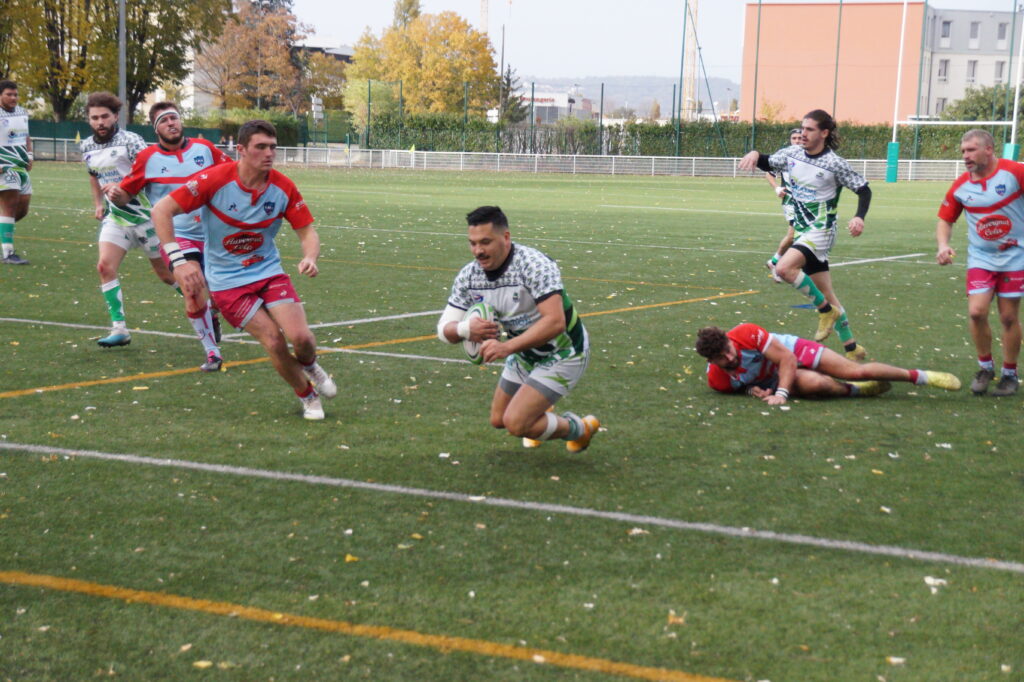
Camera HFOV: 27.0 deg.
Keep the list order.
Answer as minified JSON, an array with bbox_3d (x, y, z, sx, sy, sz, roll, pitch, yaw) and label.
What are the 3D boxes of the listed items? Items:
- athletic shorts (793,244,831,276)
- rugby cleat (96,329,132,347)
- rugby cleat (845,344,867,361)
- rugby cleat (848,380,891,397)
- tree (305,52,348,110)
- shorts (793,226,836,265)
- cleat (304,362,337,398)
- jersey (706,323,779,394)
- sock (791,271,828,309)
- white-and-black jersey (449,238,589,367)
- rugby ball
[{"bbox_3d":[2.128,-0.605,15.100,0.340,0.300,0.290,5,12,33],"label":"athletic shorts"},{"bbox_3d":[-2.697,-0.024,14.450,0.100,0.120,0.280,8,8,44],"label":"rugby cleat"},{"bbox_3d":[2.425,0.117,15.100,0.105,0.120,0.280,6,49,37],"label":"rugby cleat"},{"bbox_3d":[2.343,0.306,13.900,0.285,0.100,0.115,0,-29,-18],"label":"rugby cleat"},{"bbox_3d":[-13.048,-16.495,150.000,4.200,7.600,4.200,2,5,0],"label":"tree"},{"bbox_3d":[2.135,-0.667,15.050,0.350,0.300,0.300,7,15,42],"label":"shorts"},{"bbox_3d":[-1.061,0.212,11.750,0.105,0.285,0.120,-31,-22,-15],"label":"cleat"},{"bbox_3d":[1.527,0.112,13.600,0.540,0.460,0.310,8,25,-26],"label":"jersey"},{"bbox_3d":[2.176,-0.380,15.600,0.125,0.255,0.115,-49,13,-23],"label":"sock"},{"bbox_3d":[0.031,-0.175,10.200,0.590,0.650,0.380,6,42,34],"label":"white-and-black jersey"},{"bbox_3d":[-0.148,-0.033,10.000,0.190,0.290,0.190,2,-2,0],"label":"rugby ball"}]

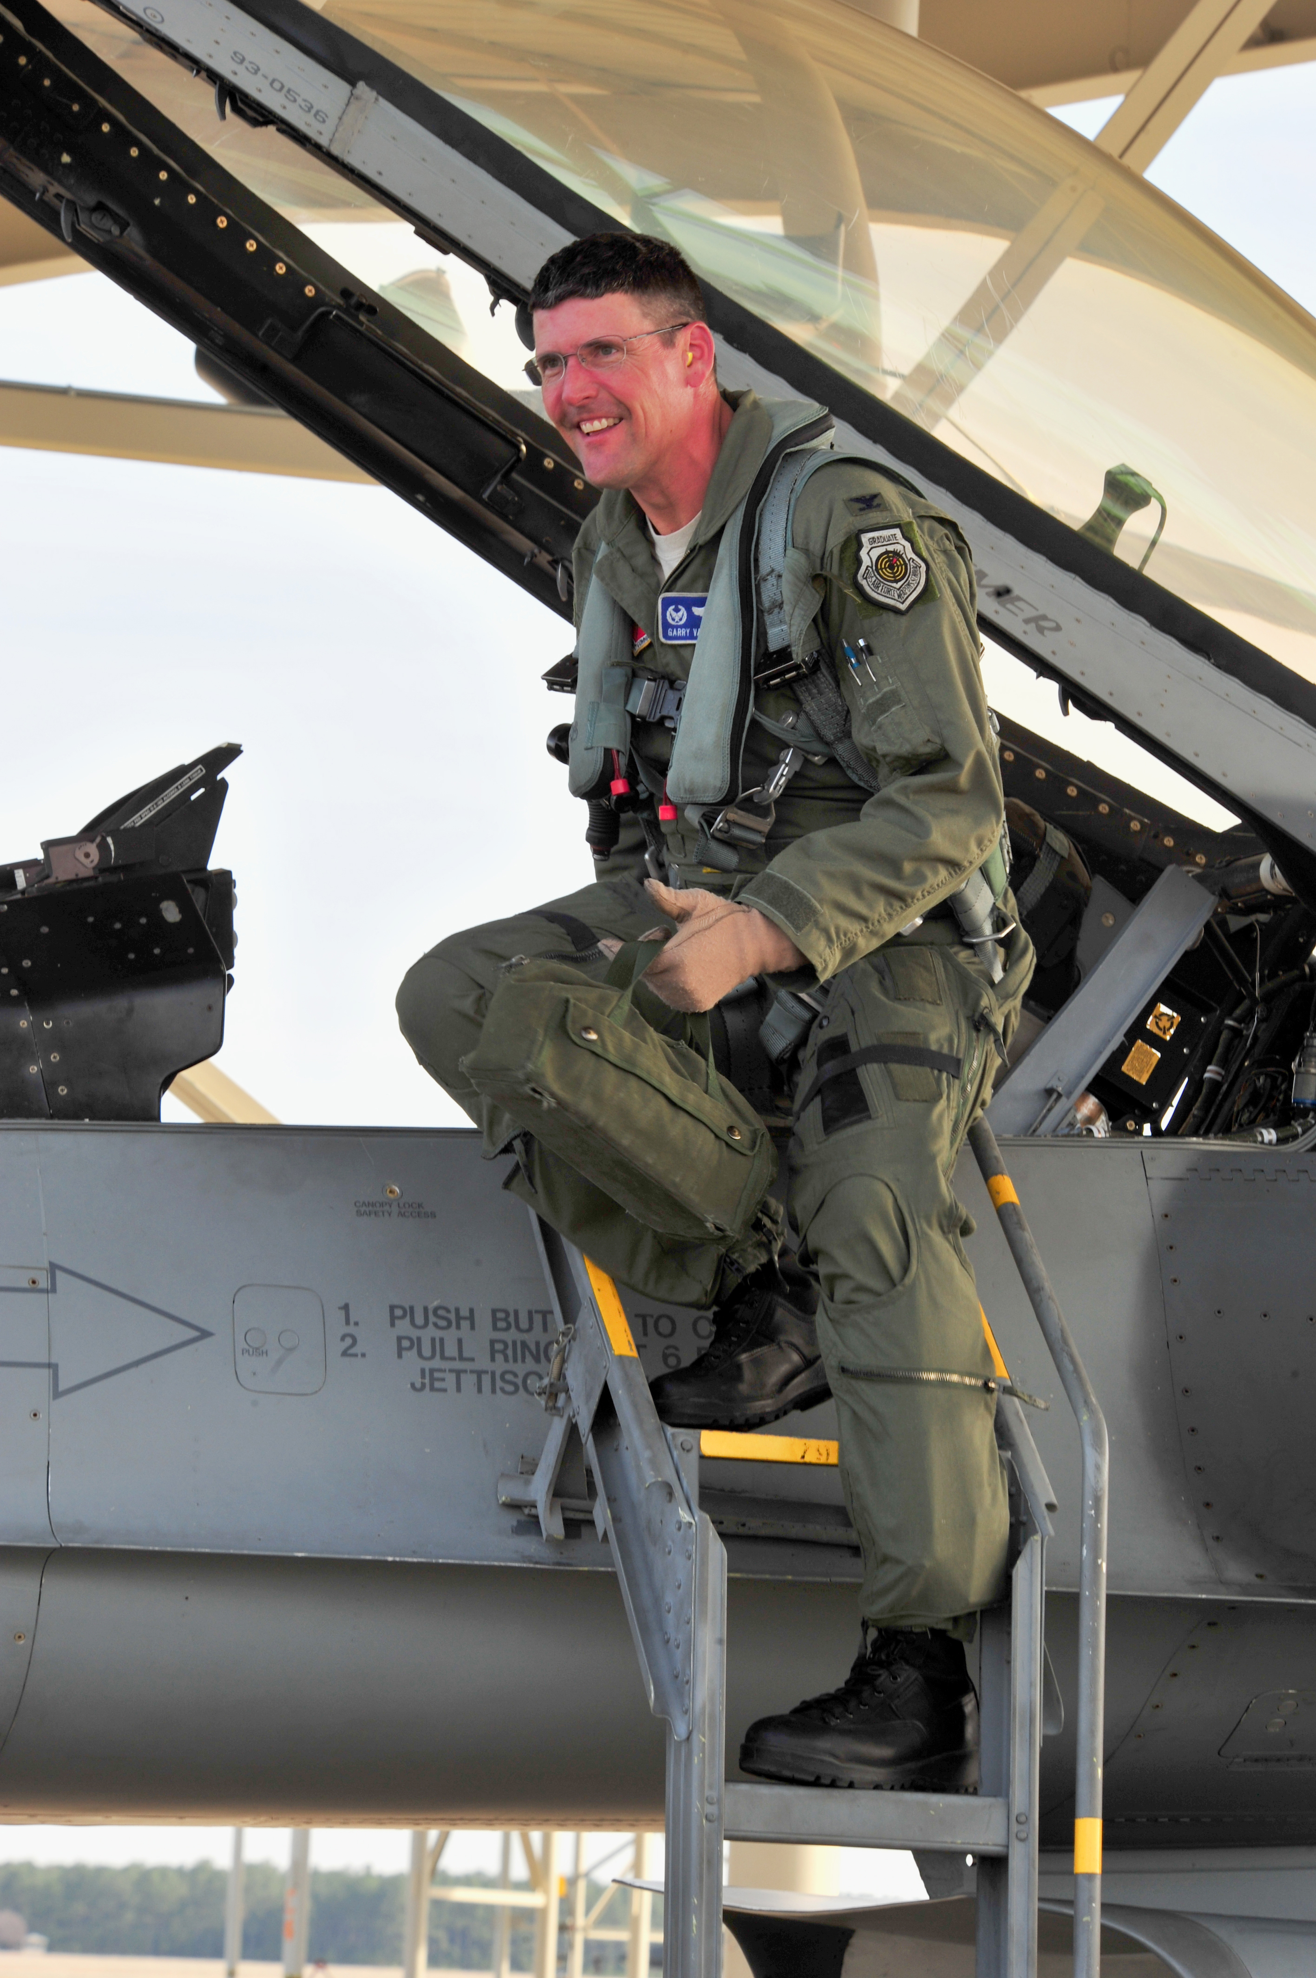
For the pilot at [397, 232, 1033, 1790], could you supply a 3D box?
[{"bbox_3d":[0.050,0.024,7.100,0.630,1.480,0.680,-6,-10,41],"label":"pilot"}]

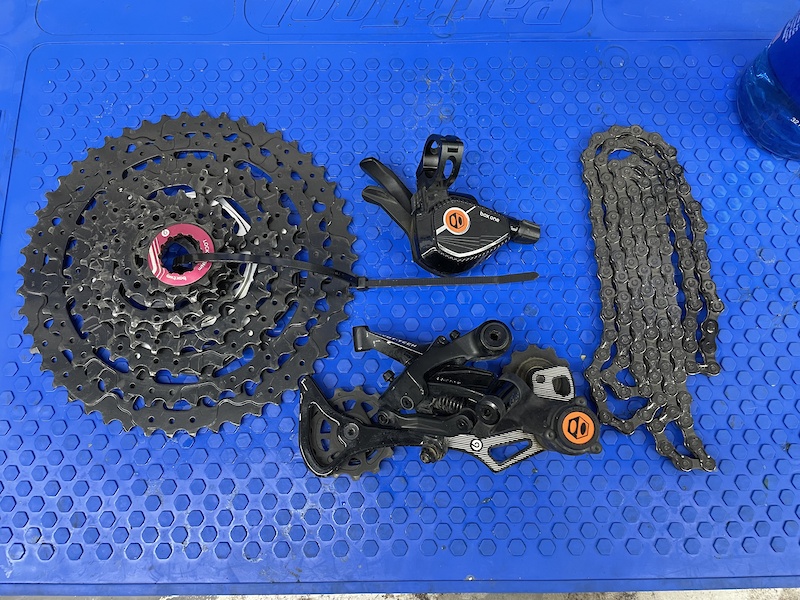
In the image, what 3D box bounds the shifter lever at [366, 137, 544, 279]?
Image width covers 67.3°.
[{"bbox_3d":[0.030,-0.055,0.353,0.106,0.040,0.081,0,78,0],"label":"shifter lever"}]

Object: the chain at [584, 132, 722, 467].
[{"bbox_3d":[0.149,-0.007,0.358,0.084,0.010,0.211,0,78,0],"label":"chain"}]

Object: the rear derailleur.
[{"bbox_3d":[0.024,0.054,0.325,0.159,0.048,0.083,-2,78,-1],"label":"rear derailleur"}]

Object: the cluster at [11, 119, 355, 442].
[{"bbox_3d":[-0.128,-0.025,0.345,0.204,0.042,0.204,0,78,0],"label":"cluster"}]

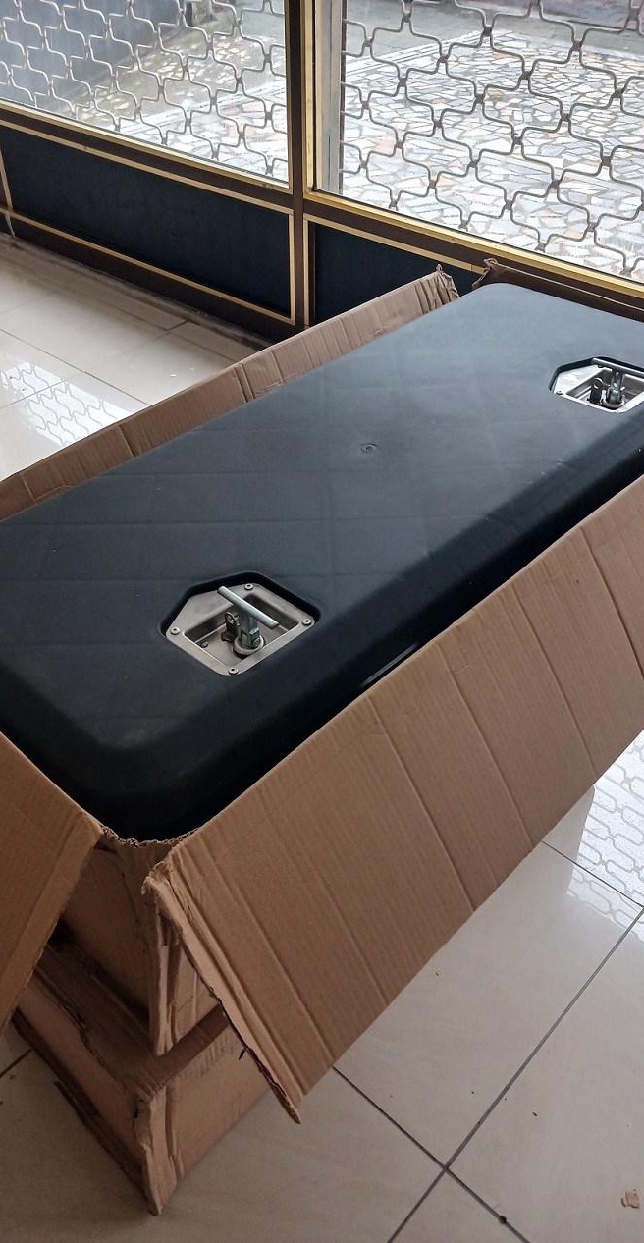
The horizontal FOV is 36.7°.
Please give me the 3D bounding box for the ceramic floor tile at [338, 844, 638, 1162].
[{"bbox_3d":[0.162,0.526,1.715,0.580,0.010,0.580,31,50,31],"label":"ceramic floor tile"}]

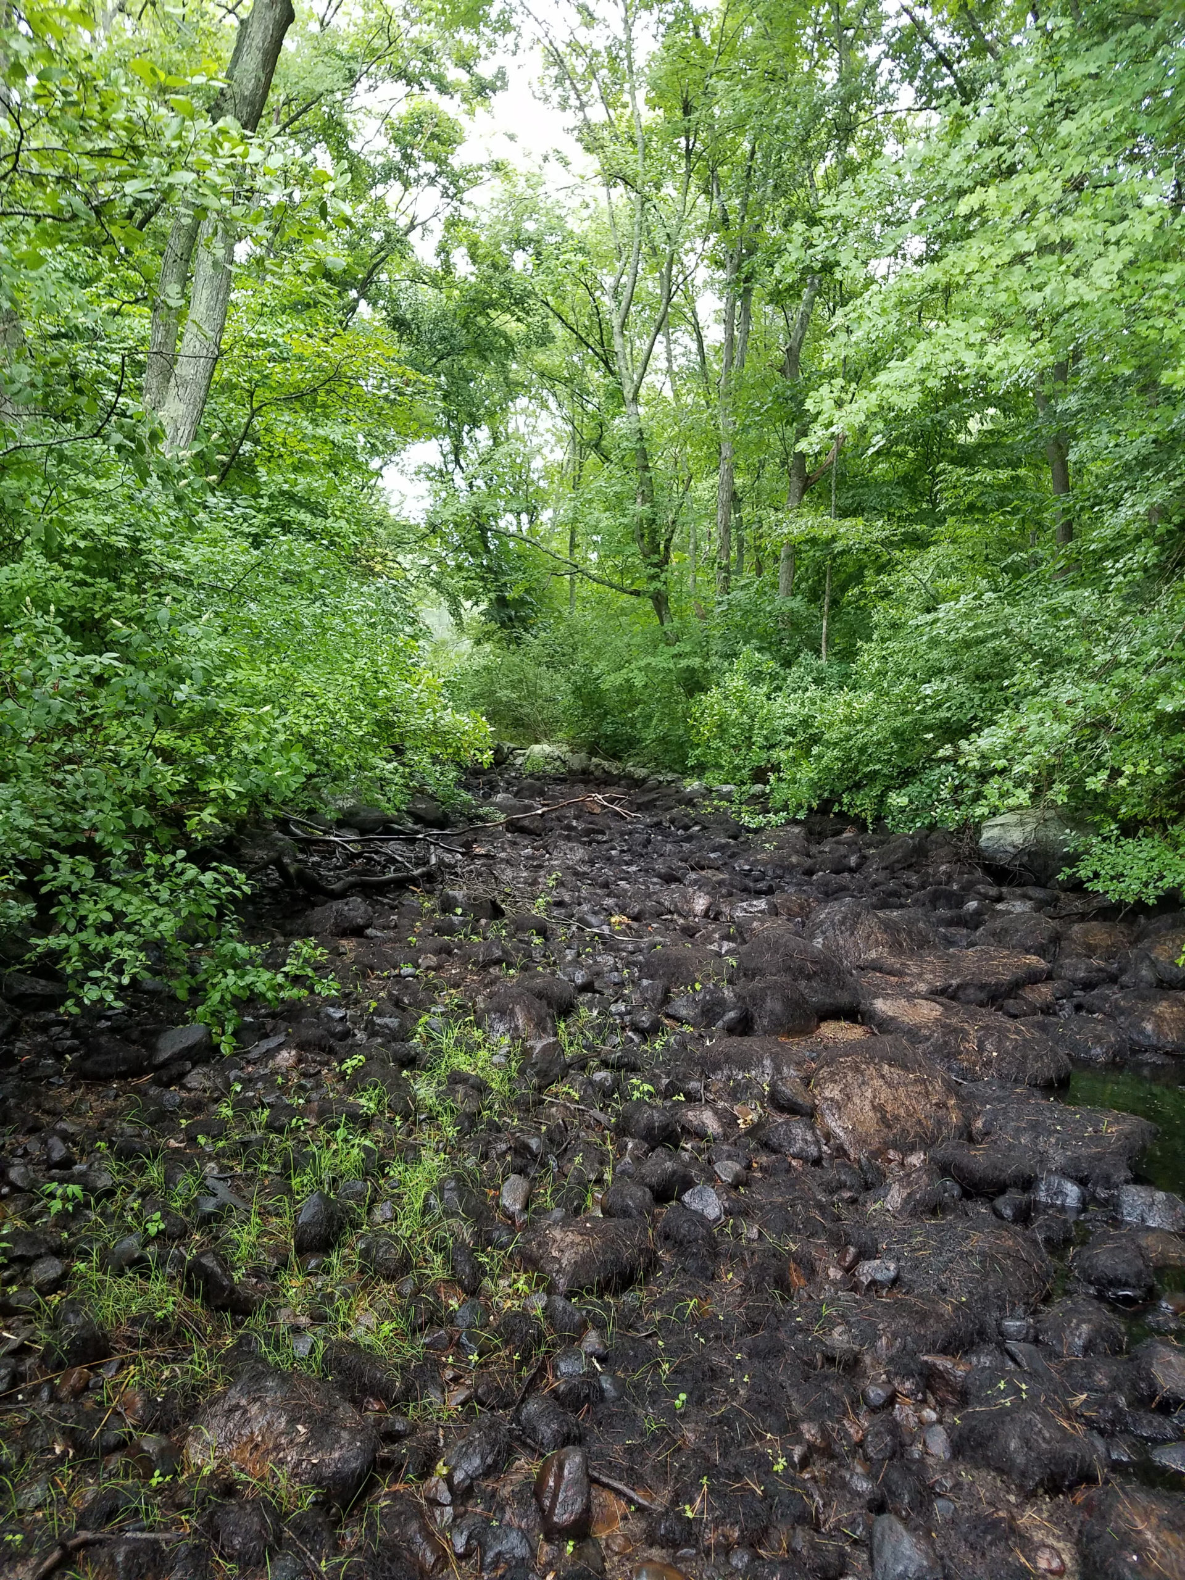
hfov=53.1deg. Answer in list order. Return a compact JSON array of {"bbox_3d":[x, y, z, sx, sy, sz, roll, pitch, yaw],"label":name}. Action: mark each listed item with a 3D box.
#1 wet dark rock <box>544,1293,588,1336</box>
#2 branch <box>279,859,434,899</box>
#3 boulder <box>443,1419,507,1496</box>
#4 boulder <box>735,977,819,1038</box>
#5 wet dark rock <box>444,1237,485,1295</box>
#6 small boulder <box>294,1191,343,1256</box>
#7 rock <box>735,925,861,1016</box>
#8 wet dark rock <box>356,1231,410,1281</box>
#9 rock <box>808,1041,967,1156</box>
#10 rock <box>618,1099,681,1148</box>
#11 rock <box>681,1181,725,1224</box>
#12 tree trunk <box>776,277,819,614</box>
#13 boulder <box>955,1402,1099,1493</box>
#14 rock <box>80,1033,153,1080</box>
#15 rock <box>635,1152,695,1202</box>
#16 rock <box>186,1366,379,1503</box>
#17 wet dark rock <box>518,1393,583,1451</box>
[{"bbox_3d":[-0.064,1.267,2.867,0.107,0.088,0.097,0,4,0],"label":"wet dark rock"},{"bbox_3d":[-1.664,0.625,8.400,1.118,0.260,0.320,0,5,0],"label":"branch"},{"bbox_3d":[-0.219,1.253,2.235,0.094,0.097,0.151,3,5,30],"label":"boulder"},{"bbox_3d":[0.794,0.932,5.130,0.353,0.244,0.318,1,5,9],"label":"boulder"},{"bbox_3d":[-0.317,1.182,2.950,0.096,0.127,0.116,0,4,0],"label":"wet dark rock"},{"bbox_3d":[-0.736,1.161,3.191,0.129,0.164,0.109,1,5,0],"label":"small boulder"},{"bbox_3d":[0.952,0.837,5.476,0.572,0.398,0.514,1,5,10],"label":"rock"},{"bbox_3d":[-0.539,1.202,3.060,0.134,0.108,0.121,1,5,0],"label":"wet dark rock"},{"bbox_3d":[1.015,1.062,4.095,0.513,0.328,0.436,1,4,10],"label":"rock"},{"bbox_3d":[0.189,1.123,3.994,0.206,0.140,0.186,1,5,0],"label":"rock"},{"bbox_3d":[0.299,1.119,3.219,0.113,0.103,0.108,0,5,5],"label":"rock"},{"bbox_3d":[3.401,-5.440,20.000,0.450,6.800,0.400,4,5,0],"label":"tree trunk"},{"bbox_3d":[0.871,1.314,2.376,0.280,0.121,0.202,1,4,15],"label":"boulder"},{"bbox_3d":[-1.857,1.034,4.616,0.256,0.163,0.192,1,5,0],"label":"rock"},{"bbox_3d":[0.222,1.195,3.657,0.181,0.145,0.181,0,4,0],"label":"rock"},{"bbox_3d":[-0.599,1.235,2.292,0.341,0.161,0.273,2,5,15],"label":"rock"},{"bbox_3d":[-0.081,1.245,2.340,0.126,0.083,0.120,0,5,-2],"label":"wet dark rock"}]

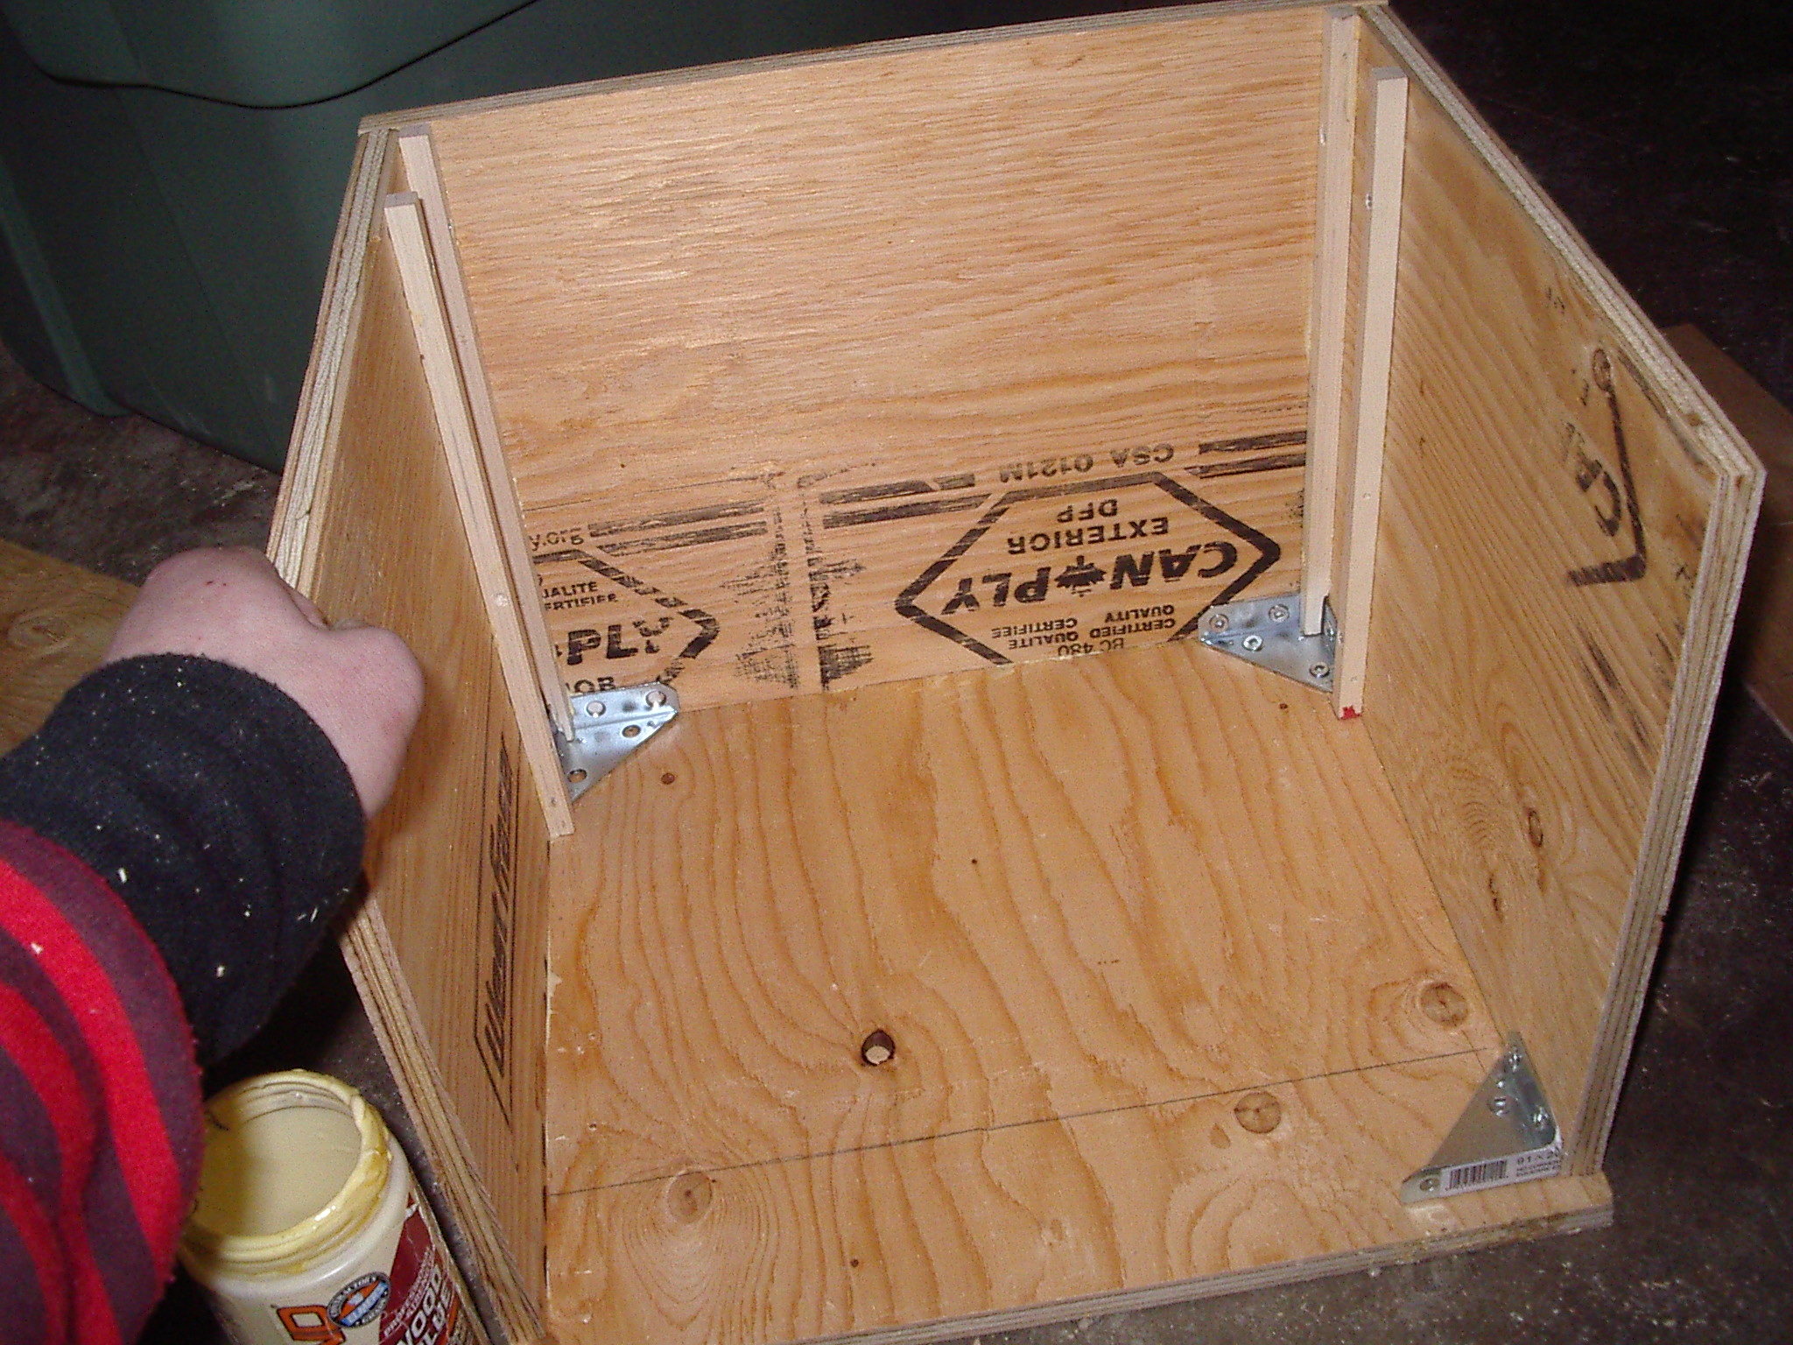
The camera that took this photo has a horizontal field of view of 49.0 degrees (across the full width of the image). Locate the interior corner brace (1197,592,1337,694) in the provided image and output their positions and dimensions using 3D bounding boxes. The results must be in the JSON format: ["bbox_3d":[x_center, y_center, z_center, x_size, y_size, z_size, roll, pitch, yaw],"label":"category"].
[{"bbox_3d":[0.172,-0.009,0.903,0.058,0.019,0.058,-8,40,-2],"label":"interior corner brace"}]

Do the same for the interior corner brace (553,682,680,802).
[{"bbox_3d":[-0.128,0.034,0.894,0.058,0.019,0.058,-8,40,-2],"label":"interior corner brace"}]

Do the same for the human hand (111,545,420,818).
[{"bbox_3d":[-0.152,0.003,0.475,0.083,0.074,0.098,3,18,11],"label":"human hand"}]

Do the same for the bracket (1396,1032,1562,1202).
[{"bbox_3d":[0.202,0.156,0.705,0.058,0.019,0.058,-8,40,-2],"label":"bracket"}]

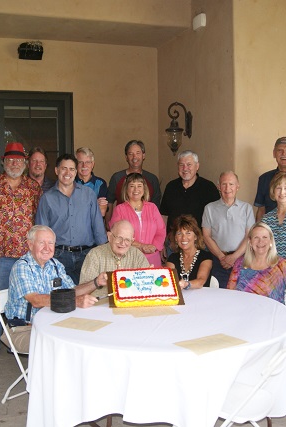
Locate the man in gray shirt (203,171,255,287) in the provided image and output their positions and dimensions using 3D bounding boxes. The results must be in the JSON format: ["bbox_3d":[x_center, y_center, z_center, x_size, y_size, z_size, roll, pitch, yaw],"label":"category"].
[{"bbox_3d":[0.677,0.444,4.200,0.470,1.580,0.330,0,4,9],"label":"man in gray shirt"}]

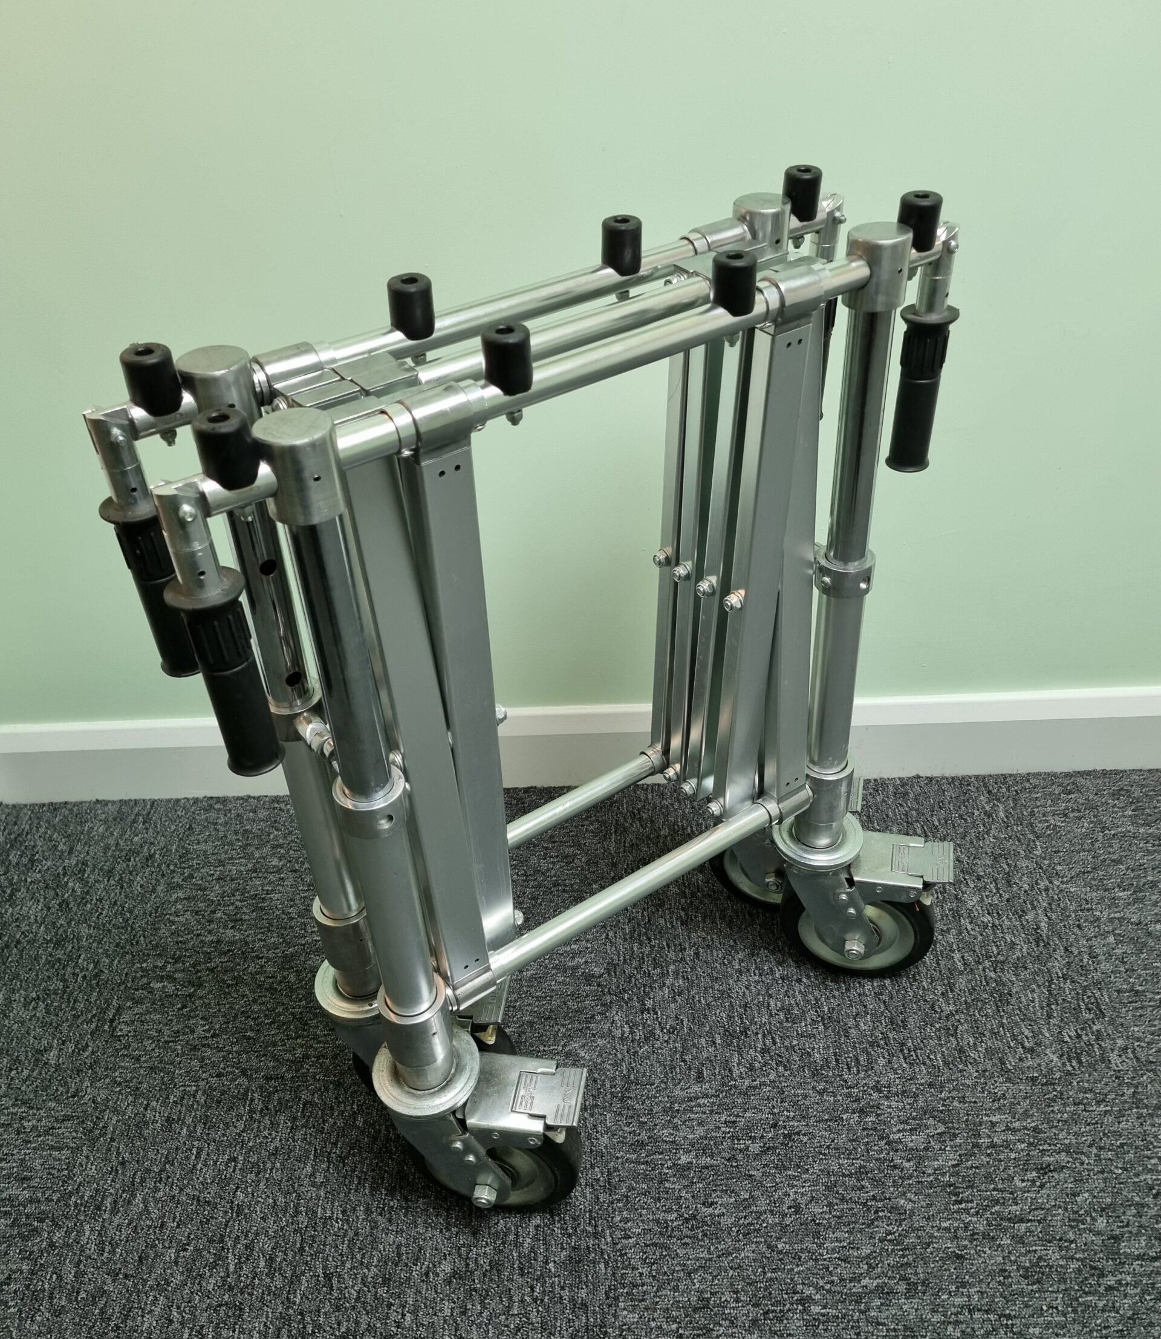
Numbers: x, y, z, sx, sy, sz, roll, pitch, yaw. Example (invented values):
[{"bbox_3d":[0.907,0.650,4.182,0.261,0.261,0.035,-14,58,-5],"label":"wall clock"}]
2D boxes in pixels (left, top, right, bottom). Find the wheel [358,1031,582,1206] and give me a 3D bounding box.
[{"bbox_3d":[-0.076,0.391,0.966,0.171,0.182,0.087,4,38,9],"label":"wheel"}]

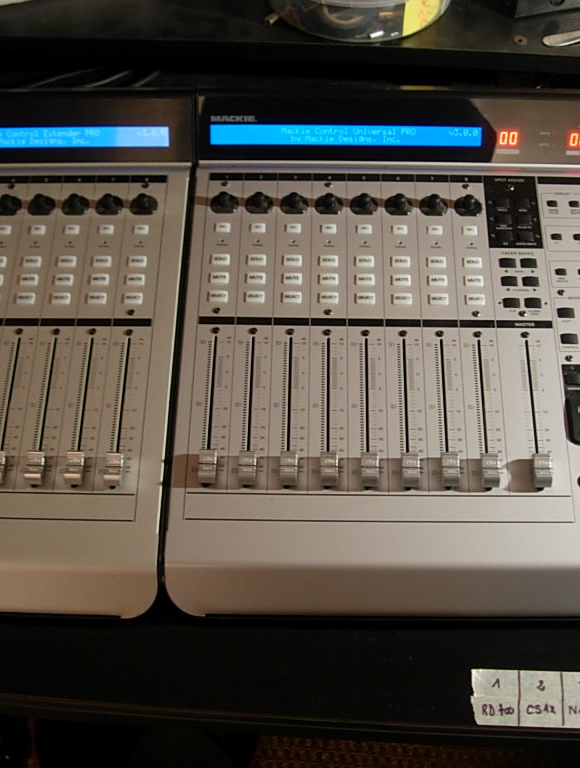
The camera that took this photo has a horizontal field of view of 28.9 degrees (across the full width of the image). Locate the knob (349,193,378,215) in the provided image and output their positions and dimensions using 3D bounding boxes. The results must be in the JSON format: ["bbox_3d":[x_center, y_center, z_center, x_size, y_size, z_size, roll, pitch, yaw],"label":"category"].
[{"bbox_3d":[0.059,-0.145,0.893,0.022,0.013,0.022,1,60,2],"label":"knob"}]

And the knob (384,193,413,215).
[{"bbox_3d":[0.087,-0.145,0.893,0.022,0.013,0.022,1,60,2],"label":"knob"}]

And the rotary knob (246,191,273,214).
[{"bbox_3d":[-0.024,-0.146,0.885,0.022,0.012,0.021,1,60,1],"label":"rotary knob"}]

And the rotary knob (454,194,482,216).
[{"bbox_3d":[0.142,-0.144,0.891,0.022,0.013,0.022,1,60,2],"label":"rotary knob"}]

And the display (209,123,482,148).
[{"bbox_3d":[0.045,-0.200,0.902,0.220,0.017,0.006,1,17,1],"label":"display"}]

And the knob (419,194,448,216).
[{"bbox_3d":[0.115,-0.144,0.892,0.022,0.013,0.022,1,60,2],"label":"knob"}]

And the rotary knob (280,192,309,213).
[{"bbox_3d":[0.003,-0.145,0.884,0.022,0.012,0.021,1,60,1],"label":"rotary knob"}]

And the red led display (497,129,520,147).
[{"bbox_3d":[0.177,-0.199,0.911,0.018,0.013,0.004,1,19,2],"label":"red led display"}]

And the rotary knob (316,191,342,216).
[{"bbox_3d":[0.031,-0.145,0.883,0.022,0.012,0.021,1,60,1],"label":"rotary knob"}]

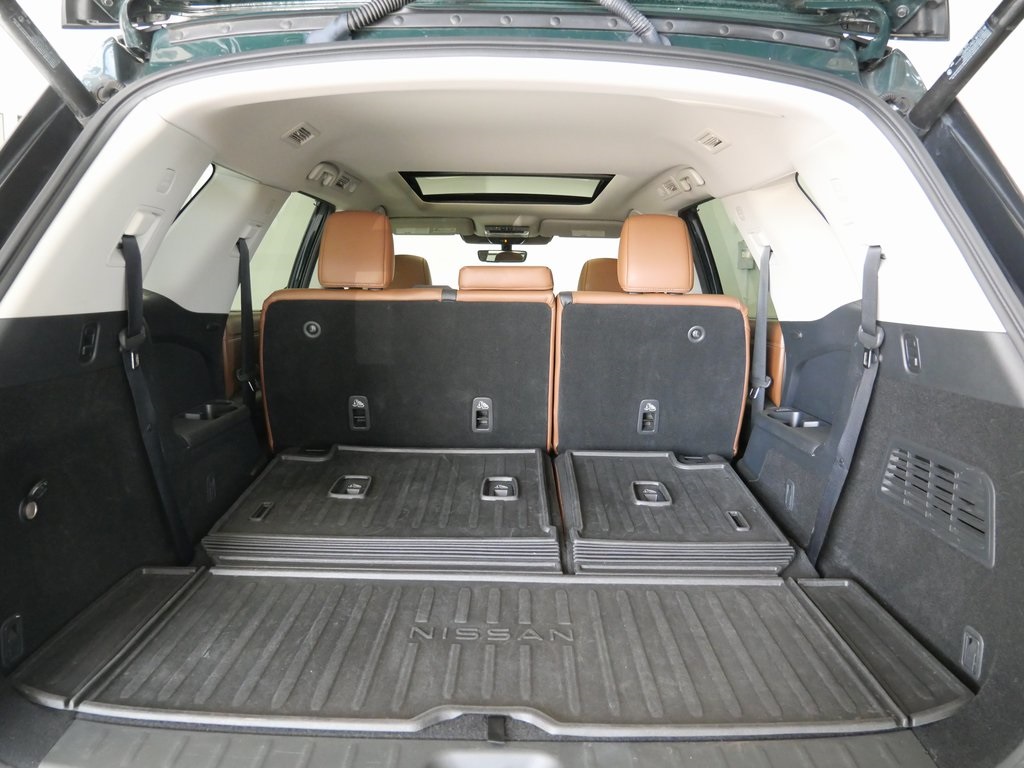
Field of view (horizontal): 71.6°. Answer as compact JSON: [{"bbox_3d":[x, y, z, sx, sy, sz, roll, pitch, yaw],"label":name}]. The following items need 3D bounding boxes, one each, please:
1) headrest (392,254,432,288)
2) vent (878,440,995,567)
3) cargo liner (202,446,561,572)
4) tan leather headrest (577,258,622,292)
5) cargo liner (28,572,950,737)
[{"bbox_3d":[-0.427,-0.382,2.661,0.260,0.210,0.130,1,11,1],"label":"headrest"},{"bbox_3d":[0.693,0.180,1.166,0.022,0.140,0.270,0,11,-5],"label":"vent"},{"bbox_3d":[-0.259,0.281,1.711,0.720,0.090,0.610,1,11,1],"label":"cargo liner"},{"bbox_3d":[0.371,-0.365,2.655,0.260,0.210,0.130,1,11,1],"label":"tan leather headrest"},{"bbox_3d":[-0.032,0.413,1.184,1.420,0.037,0.475,1,11,1],"label":"cargo liner"}]

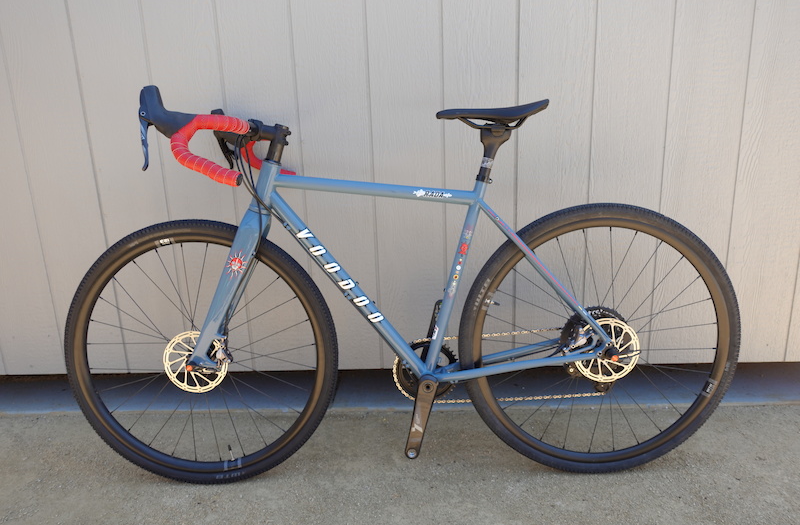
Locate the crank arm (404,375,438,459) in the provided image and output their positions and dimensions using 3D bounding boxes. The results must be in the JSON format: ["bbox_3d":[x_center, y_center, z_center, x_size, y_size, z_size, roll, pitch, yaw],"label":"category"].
[{"bbox_3d":[0.050,0.380,1.312,0.042,0.214,0.033,13,9,-1],"label":"crank arm"}]

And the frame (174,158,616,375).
[{"bbox_3d":[-0.015,0.029,1.319,1.037,0.584,0.156,-2,9,1],"label":"frame"}]

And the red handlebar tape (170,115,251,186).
[{"bbox_3d":[-0.379,-0.234,1.129,0.150,0.152,0.219,-2,9,1],"label":"red handlebar tape"}]

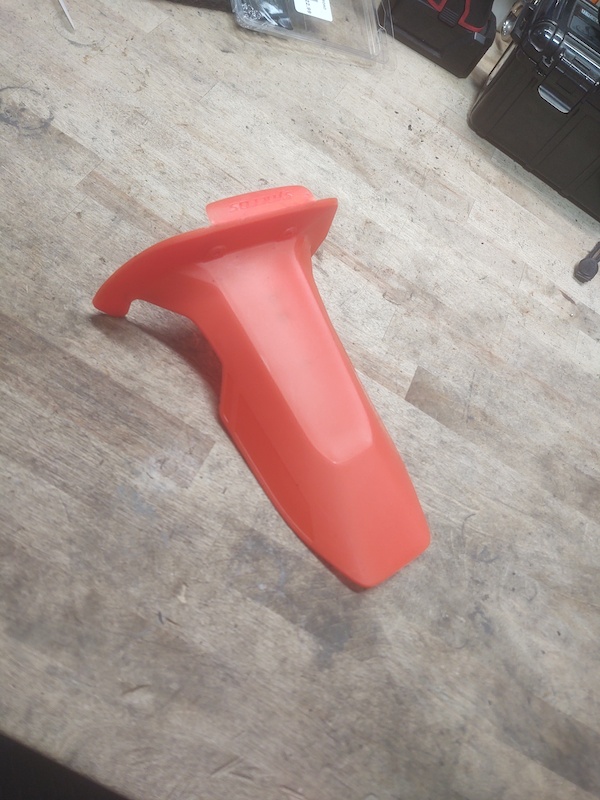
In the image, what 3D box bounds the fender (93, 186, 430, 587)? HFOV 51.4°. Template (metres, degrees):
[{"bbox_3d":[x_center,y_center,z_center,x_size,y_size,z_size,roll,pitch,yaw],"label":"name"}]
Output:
[{"bbox_3d":[0.019,-0.011,0.433,0.206,0.100,0.268,-24,76,-33],"label":"fender"}]

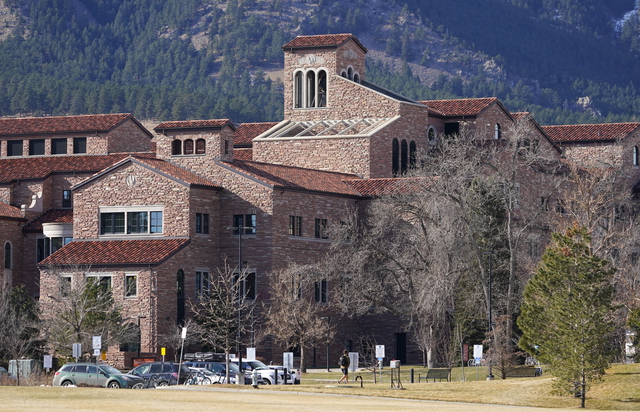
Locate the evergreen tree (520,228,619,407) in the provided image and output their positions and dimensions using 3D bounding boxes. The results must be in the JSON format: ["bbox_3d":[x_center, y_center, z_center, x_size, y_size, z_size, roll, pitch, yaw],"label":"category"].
[{"bbox_3d":[12.015,5.364,182.000,4.700,8.800,4.700,0,-3,0],"label":"evergreen tree"}]

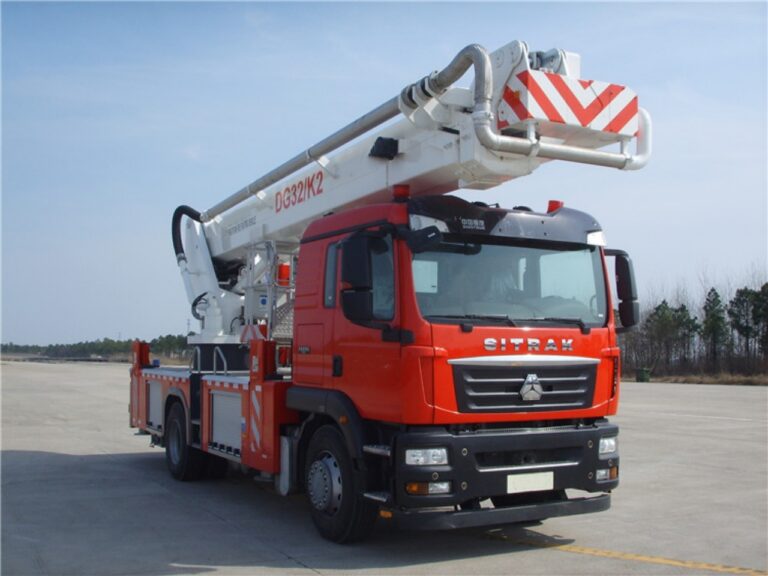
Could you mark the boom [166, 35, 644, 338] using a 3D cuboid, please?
[{"bbox_3d":[-0.704,-0.487,10.291,1.600,2.250,9.000,2,-4,-29],"label":"boom"}]

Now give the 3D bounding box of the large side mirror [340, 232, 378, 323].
[{"bbox_3d":[-0.193,-0.080,6.537,0.290,0.740,0.200,1,-4,-17],"label":"large side mirror"}]

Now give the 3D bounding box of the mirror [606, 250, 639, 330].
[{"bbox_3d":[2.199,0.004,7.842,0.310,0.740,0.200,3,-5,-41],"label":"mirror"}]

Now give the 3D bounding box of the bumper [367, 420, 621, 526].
[{"bbox_3d":[1.040,1.471,6.986,2.250,0.720,0.470,2,-4,-29],"label":"bumper"}]

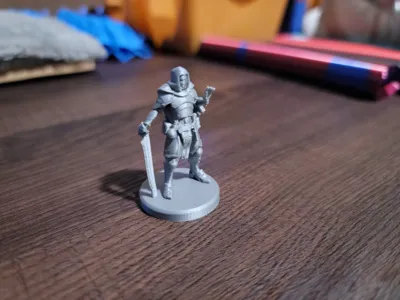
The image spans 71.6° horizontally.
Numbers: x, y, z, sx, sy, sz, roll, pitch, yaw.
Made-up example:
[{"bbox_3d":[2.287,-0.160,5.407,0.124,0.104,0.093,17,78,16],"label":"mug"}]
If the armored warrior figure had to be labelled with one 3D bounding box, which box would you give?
[{"bbox_3d":[-0.007,-0.005,0.081,0.021,0.037,0.011,-16,31,-28],"label":"armored warrior figure"}]

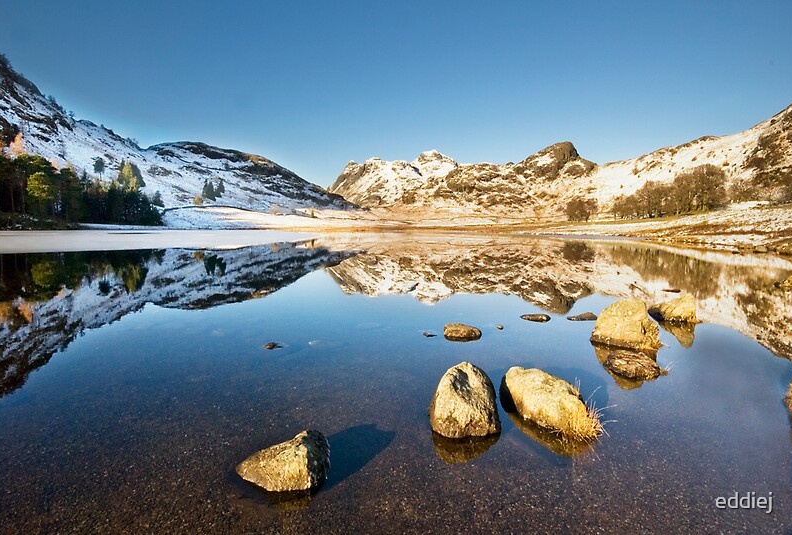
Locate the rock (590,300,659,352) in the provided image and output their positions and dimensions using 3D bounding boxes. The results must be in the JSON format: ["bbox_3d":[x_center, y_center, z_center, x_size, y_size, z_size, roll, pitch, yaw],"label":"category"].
[{"bbox_3d":[3.070,0.751,5.022,0.800,0.630,0.620,1,6,14],"label":"rock"}]

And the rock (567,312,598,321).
[{"bbox_3d":[3.170,0.832,6.407,0.560,0.150,0.280,0,6,0],"label":"rock"}]

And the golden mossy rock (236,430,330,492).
[{"bbox_3d":[-0.700,1.173,2.351,0.560,0.290,0.380,1,6,5],"label":"golden mossy rock"}]

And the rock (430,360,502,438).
[{"bbox_3d":[0.530,1.025,2.969,0.540,0.480,0.520,0,6,0],"label":"rock"}]

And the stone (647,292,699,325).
[{"bbox_3d":[4.660,0.687,6.302,0.720,0.500,0.520,2,6,20],"label":"stone"}]

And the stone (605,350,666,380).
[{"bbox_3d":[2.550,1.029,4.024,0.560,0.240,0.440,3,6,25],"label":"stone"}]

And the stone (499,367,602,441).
[{"bbox_3d":[1.230,1.060,3.073,0.800,0.390,0.460,5,8,42],"label":"stone"}]

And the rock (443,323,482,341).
[{"bbox_3d":[0.930,0.894,5.298,0.530,0.250,0.360,0,6,0],"label":"rock"}]

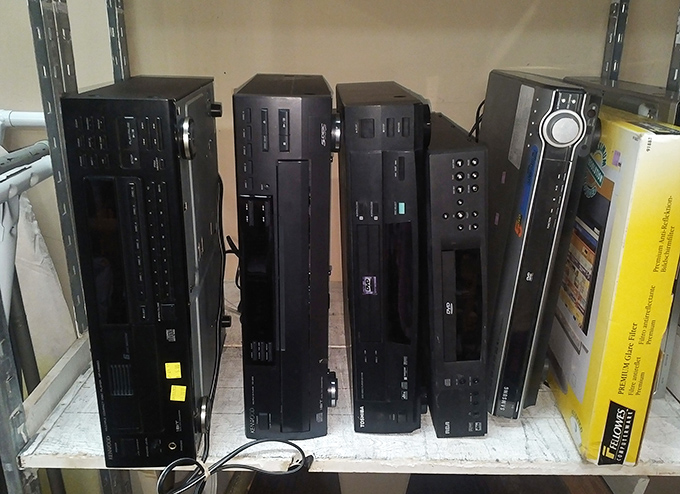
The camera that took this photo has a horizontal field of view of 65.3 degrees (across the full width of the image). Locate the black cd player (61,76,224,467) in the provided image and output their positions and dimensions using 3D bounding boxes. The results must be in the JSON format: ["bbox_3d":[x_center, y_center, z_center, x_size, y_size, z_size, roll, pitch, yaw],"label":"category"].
[{"bbox_3d":[-0.233,0.009,0.731,0.121,0.440,0.324,0,21,-7],"label":"black cd player"}]

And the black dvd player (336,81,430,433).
[{"bbox_3d":[0.057,-0.002,0.759,0.094,0.430,0.286,-3,21,-1],"label":"black dvd player"}]

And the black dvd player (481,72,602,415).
[{"bbox_3d":[0.272,-0.037,0.835,0.063,0.430,0.370,4,22,4],"label":"black dvd player"}]

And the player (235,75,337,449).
[{"bbox_3d":[-0.068,-0.010,0.772,0.116,0.440,0.338,0,21,-4],"label":"player"}]

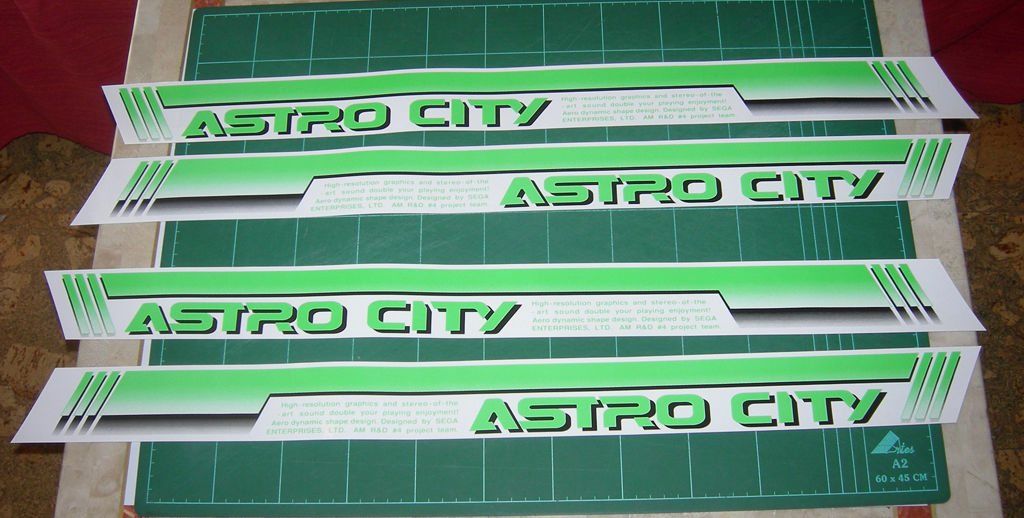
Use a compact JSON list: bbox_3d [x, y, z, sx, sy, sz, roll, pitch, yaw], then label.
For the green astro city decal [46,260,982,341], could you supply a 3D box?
[{"bbox_3d":[-0.007,0.032,0.868,0.741,0.005,0.060,-1,67,2],"label":"green astro city decal"}]

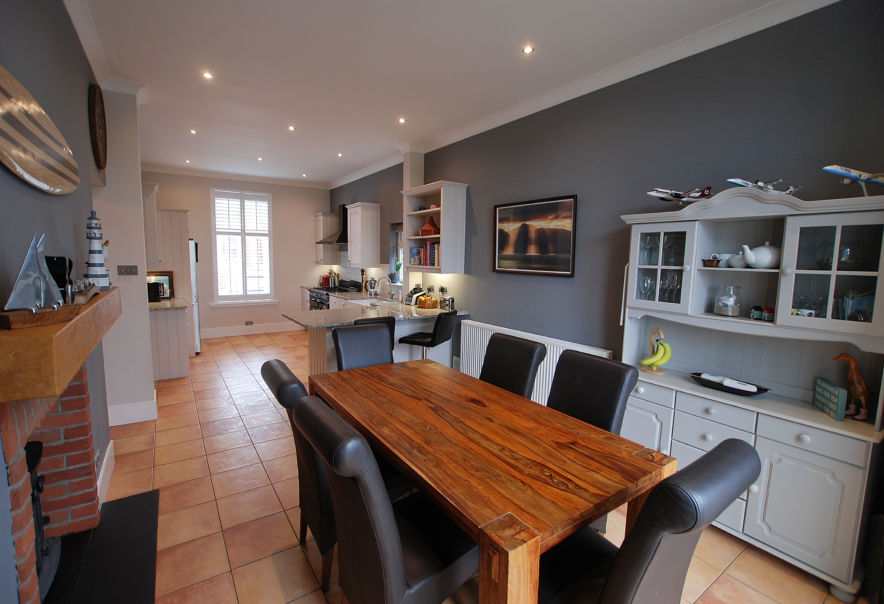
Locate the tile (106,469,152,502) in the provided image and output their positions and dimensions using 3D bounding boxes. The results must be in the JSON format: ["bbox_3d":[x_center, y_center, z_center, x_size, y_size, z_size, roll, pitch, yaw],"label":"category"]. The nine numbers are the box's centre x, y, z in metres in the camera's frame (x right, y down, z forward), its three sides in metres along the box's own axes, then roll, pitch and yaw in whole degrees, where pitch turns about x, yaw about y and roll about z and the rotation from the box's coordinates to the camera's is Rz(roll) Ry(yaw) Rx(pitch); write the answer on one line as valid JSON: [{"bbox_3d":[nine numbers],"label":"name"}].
[{"bbox_3d":[-2.122,1.250,2.528,0.265,0.012,0.331,-4,8,-36],"label":"tile"}]

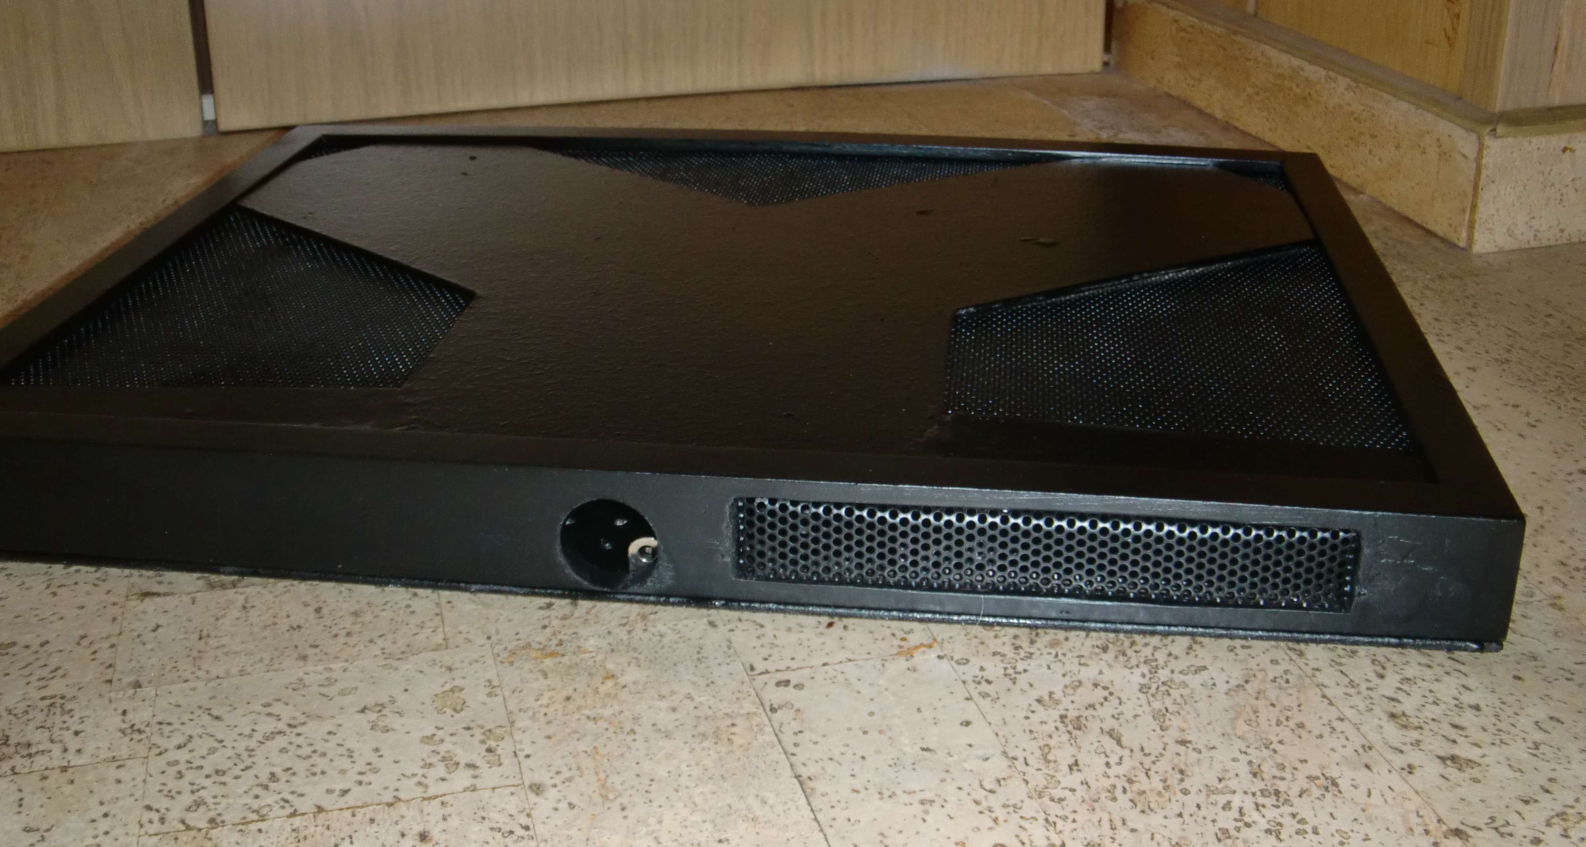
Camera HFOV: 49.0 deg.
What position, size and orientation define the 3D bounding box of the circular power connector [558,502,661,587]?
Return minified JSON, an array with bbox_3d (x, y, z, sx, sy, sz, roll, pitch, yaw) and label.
[{"bbox_3d":[-0.047,0.028,0.462,0.026,0.026,0.018,3,24,6],"label":"circular power connector"}]

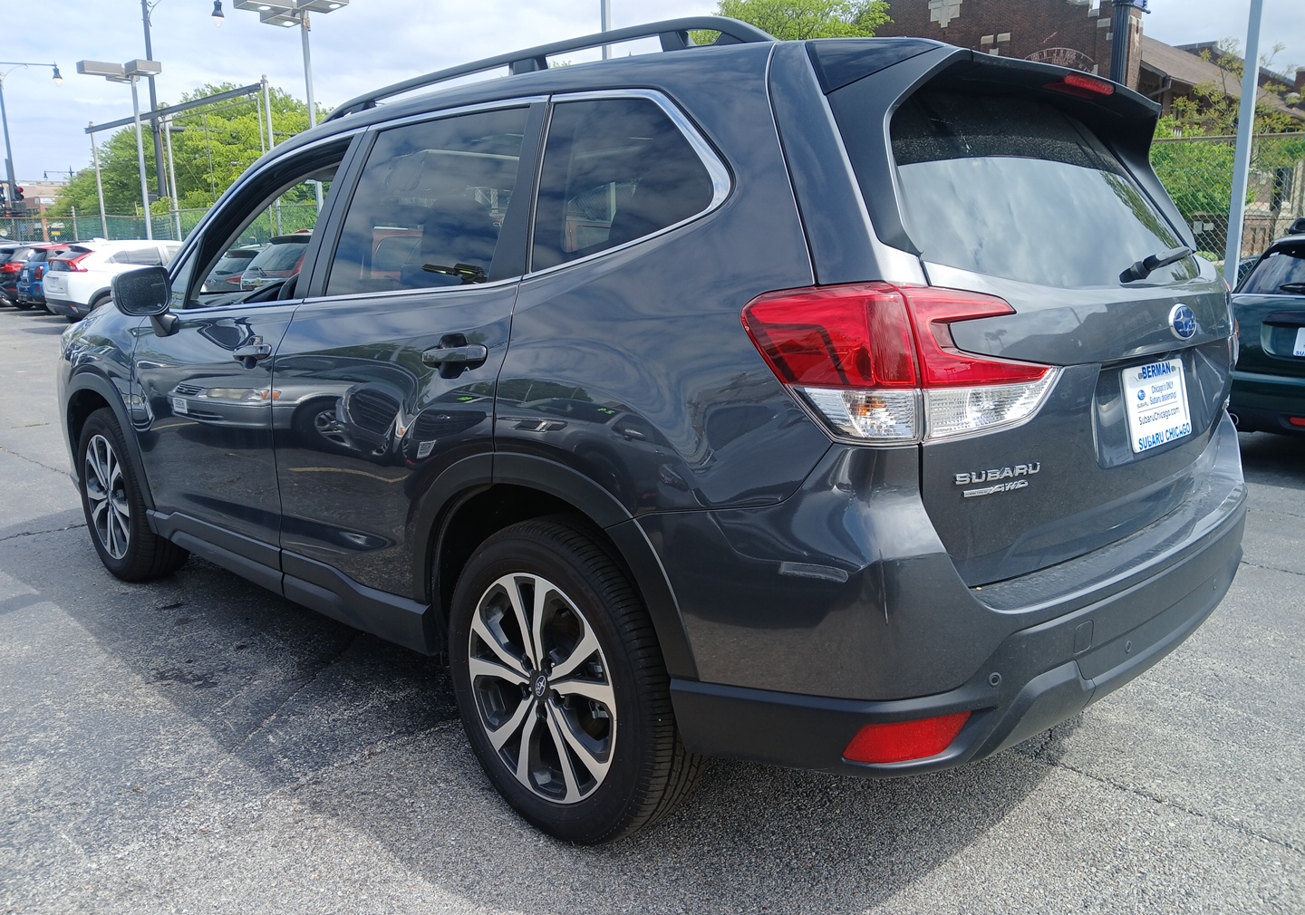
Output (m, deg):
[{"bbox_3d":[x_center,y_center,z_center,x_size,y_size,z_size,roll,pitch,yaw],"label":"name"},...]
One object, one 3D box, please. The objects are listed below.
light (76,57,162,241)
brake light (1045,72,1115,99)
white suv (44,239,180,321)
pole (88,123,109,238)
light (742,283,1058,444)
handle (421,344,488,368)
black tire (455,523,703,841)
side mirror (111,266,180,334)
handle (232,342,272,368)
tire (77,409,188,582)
[{"bbox_3d":[-13.461,-6.808,25.331,1.400,6.290,2.000,-11,15,-43],"label":"light"},{"bbox_3d":[0.843,-0.730,1.937,0.060,0.038,0.235,9,14,44],"label":"brake light"},{"bbox_3d":[-10.464,-3.782,21.029,1.810,1.685,4.405,9,15,43],"label":"white suv"},{"bbox_3d":[-15.943,-6.921,28.485,0.130,5.320,0.130,-6,12,-26],"label":"pole"},{"bbox_3d":[0.390,-0.153,1.526,0.335,0.225,0.380,9,14,44],"label":"light"},{"bbox_3d":[-0.410,-0.208,2.040,0.225,0.048,0.055,9,14,44],"label":"handle"},{"bbox_3d":[-0.166,0.453,2.061,0.700,0.700,0.230,9,14,44],"label":"black tire"},{"bbox_3d":[-1.651,-0.503,3.165,0.130,0.220,0.200,8,13,39],"label":"side mirror"},{"bbox_3d":[-1.120,-0.285,2.745,0.215,0.055,0.050,9,15,44],"label":"handle"},{"bbox_3d":[-2.074,0.143,3.925,0.700,0.700,0.230,9,15,44],"label":"tire"}]

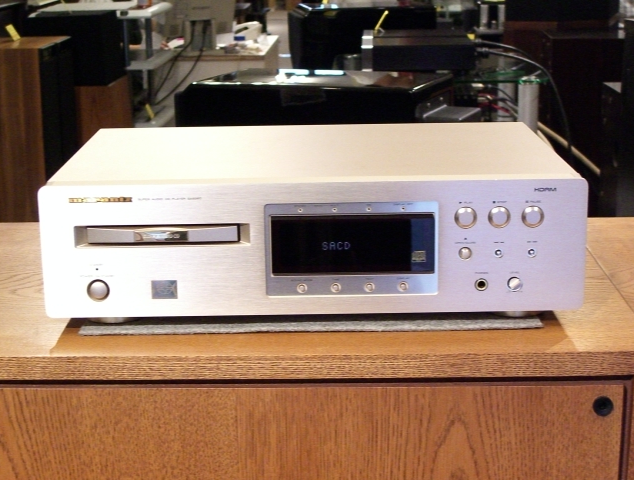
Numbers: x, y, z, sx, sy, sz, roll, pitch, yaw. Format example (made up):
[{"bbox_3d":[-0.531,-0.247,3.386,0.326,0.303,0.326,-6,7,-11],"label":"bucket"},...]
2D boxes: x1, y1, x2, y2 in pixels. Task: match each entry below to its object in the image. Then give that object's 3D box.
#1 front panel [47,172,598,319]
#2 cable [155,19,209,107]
[{"bbox_3d":[-0.002,0.006,1.024,0.440,0.111,0.025,-1,14,0],"label":"front panel"},{"bbox_3d":[-0.582,-0.758,5.400,0.240,0.370,0.150,-1,14,0],"label":"cable"}]

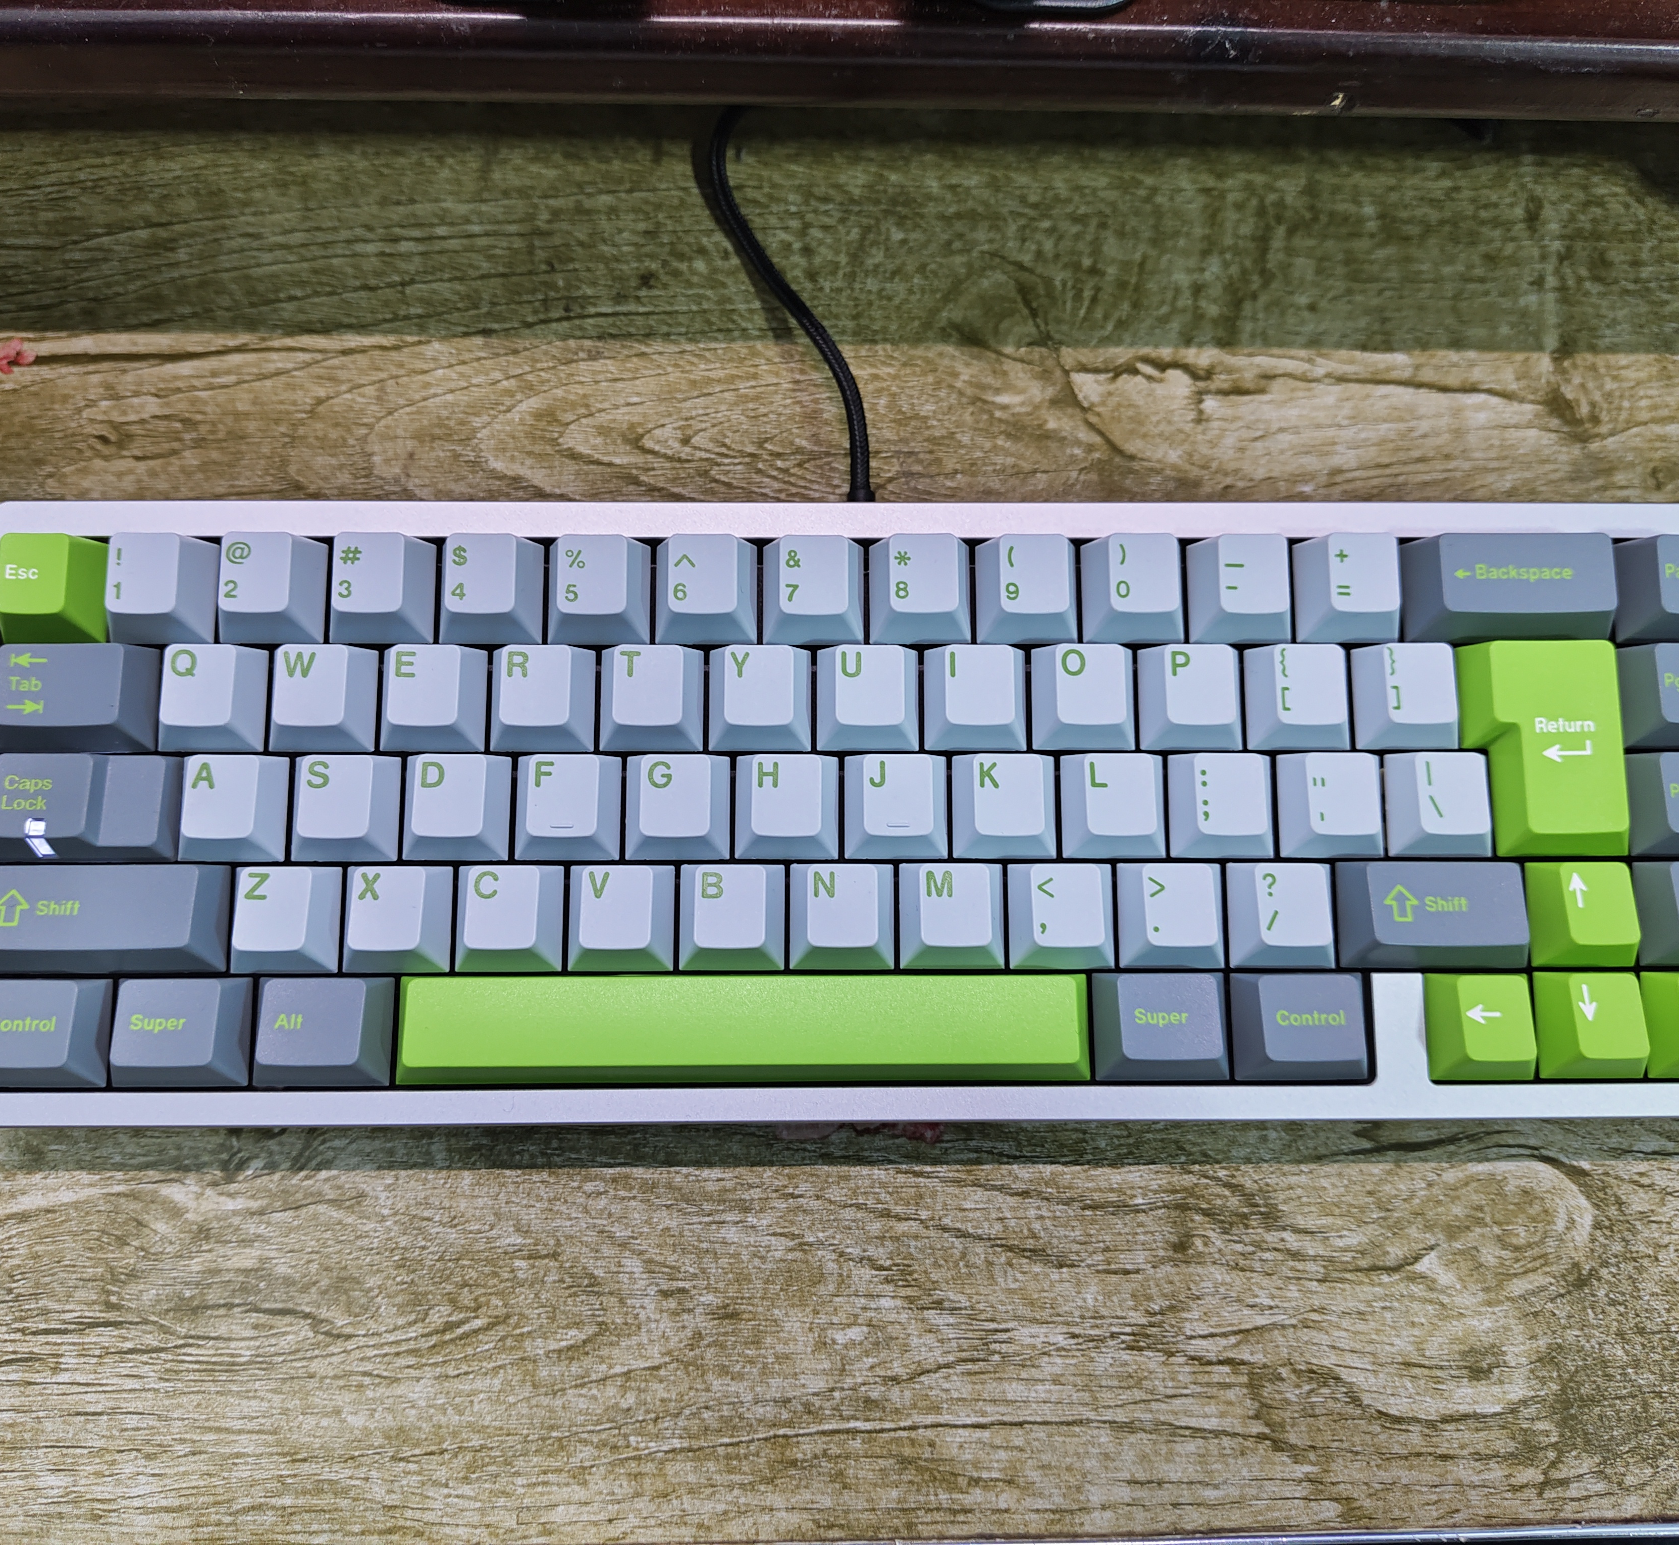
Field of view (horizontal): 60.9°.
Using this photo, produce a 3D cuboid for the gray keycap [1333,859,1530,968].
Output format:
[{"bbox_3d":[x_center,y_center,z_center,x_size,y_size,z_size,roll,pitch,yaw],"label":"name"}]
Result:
[{"bbox_3d":[0.103,0.024,0.245,0.032,0.008,0.018,0,83,-1],"label":"gray keycap"}]

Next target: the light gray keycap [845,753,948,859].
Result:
[{"bbox_3d":[0.010,0.006,0.246,0.018,0.007,0.018,0,82,-1],"label":"light gray keycap"}]

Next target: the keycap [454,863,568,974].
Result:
[{"bbox_3d":[-0.057,0.025,0.242,0.018,0.008,0.018,0,83,-1],"label":"keycap"}]

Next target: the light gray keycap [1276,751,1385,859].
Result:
[{"bbox_3d":[0.086,0.005,0.247,0.018,0.007,0.018,0,83,-1],"label":"light gray keycap"}]

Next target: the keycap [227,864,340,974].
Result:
[{"bbox_3d":[-0.095,0.025,0.241,0.018,0.008,0.018,0,82,-1],"label":"keycap"}]

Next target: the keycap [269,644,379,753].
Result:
[{"bbox_3d":[-0.090,-0.013,0.246,0.018,0.007,0.018,0,83,-1],"label":"keycap"}]

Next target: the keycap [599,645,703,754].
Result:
[{"bbox_3d":[-0.033,-0.013,0.247,0.018,0.007,0.018,0,83,-1],"label":"keycap"}]

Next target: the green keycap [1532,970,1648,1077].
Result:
[{"bbox_3d":[0.129,0.043,0.243,0.018,0.007,0.018,0,83,-1],"label":"green keycap"}]

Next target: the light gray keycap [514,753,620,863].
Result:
[{"bbox_3d":[-0.047,0.006,0.245,0.018,0.007,0.018,0,83,-1],"label":"light gray keycap"}]

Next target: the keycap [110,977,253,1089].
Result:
[{"bbox_3d":[-0.111,0.044,0.238,0.023,0.008,0.018,0,83,-1],"label":"keycap"}]

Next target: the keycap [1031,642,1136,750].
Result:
[{"bbox_3d":[0.043,-0.013,0.249,0.018,0.008,0.018,0,83,-1],"label":"keycap"}]

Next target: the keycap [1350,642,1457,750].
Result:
[{"bbox_3d":[0.100,-0.014,0.250,0.018,0.007,0.018,0,83,-1],"label":"keycap"}]

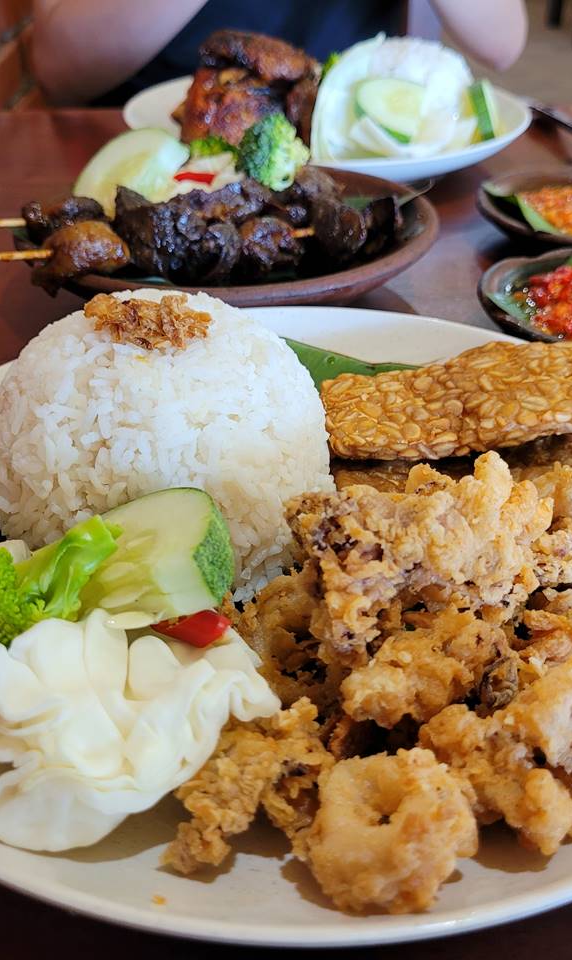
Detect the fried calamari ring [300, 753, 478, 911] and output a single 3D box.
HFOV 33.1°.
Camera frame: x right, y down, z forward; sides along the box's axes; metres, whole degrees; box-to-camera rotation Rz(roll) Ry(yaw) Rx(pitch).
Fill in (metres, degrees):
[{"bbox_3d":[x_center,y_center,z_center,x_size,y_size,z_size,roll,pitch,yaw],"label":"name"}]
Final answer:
[{"bbox_3d":[0.018,0.067,0.186,0.035,0.019,0.031,0,34,0],"label":"fried calamari ring"}]

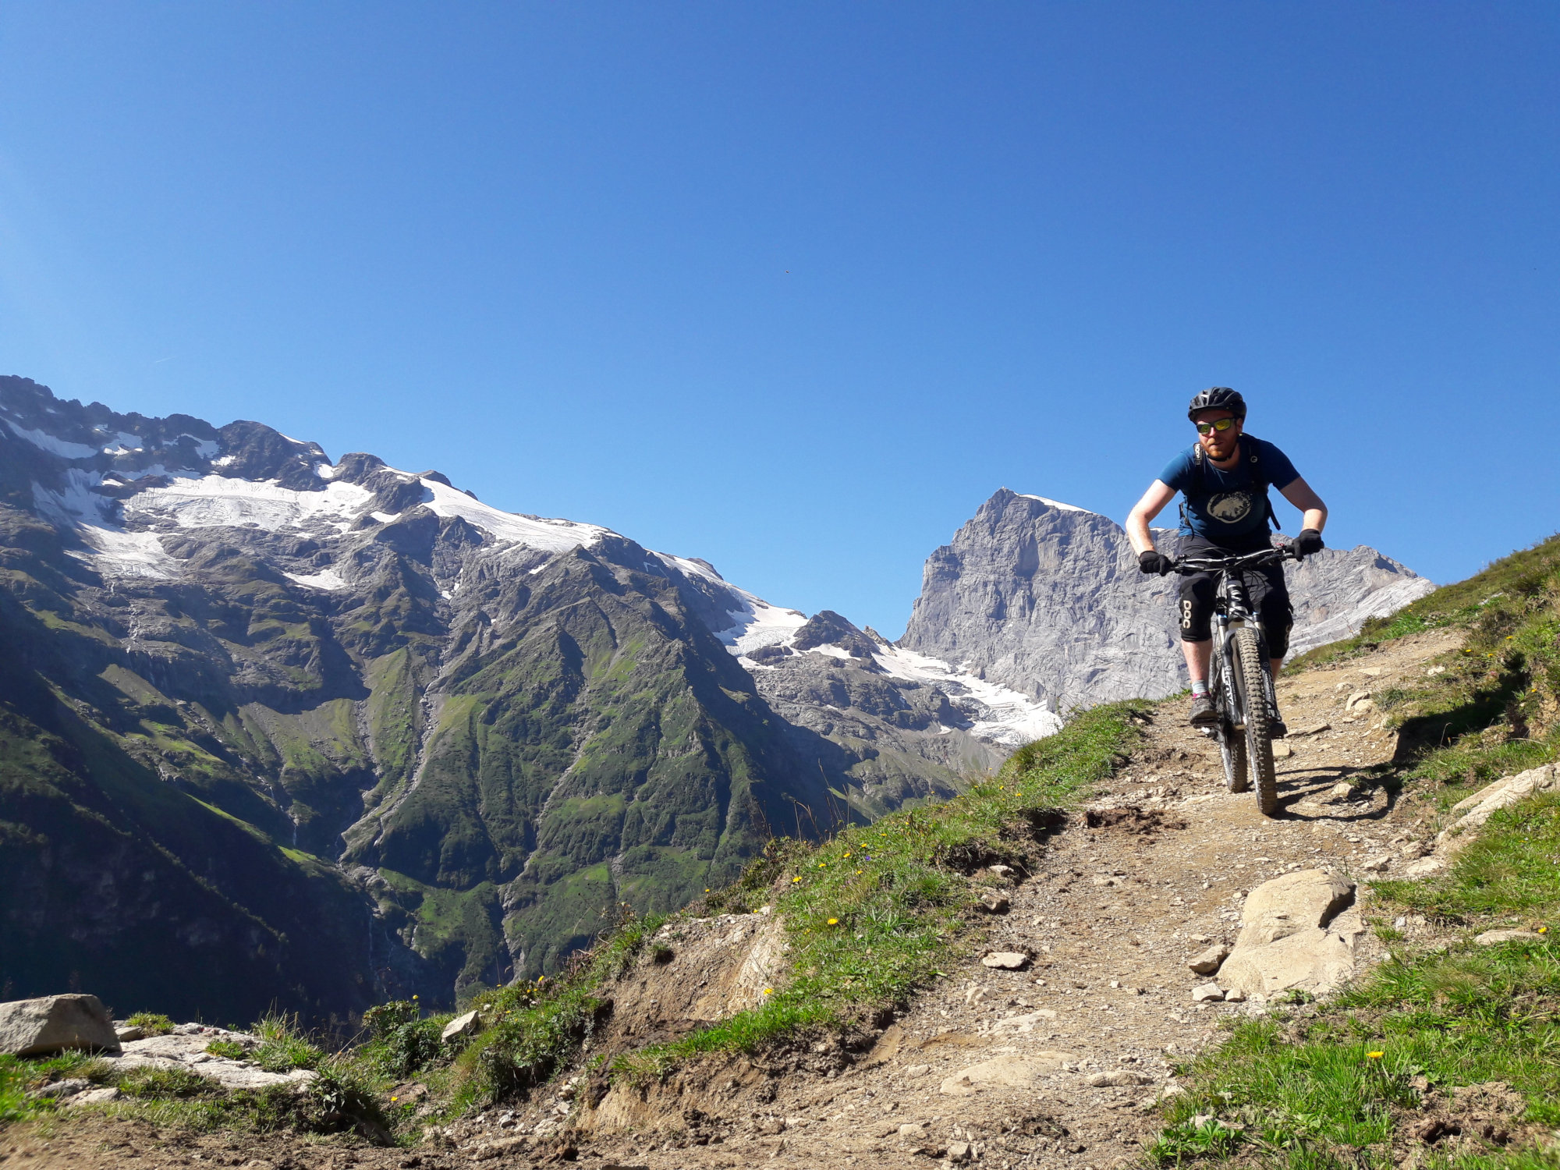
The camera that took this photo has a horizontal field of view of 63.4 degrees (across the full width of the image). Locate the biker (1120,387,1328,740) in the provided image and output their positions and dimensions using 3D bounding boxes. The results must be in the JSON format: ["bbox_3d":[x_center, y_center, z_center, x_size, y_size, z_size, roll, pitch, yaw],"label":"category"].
[{"bbox_3d":[1.903,-0.064,5.408,0.799,1.411,0.905,-2,-9,14],"label":"biker"}]

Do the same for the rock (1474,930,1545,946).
[{"bbox_3d":[1.787,0.867,3.100,0.155,0.035,0.100,-3,-9,18],"label":"rock"}]

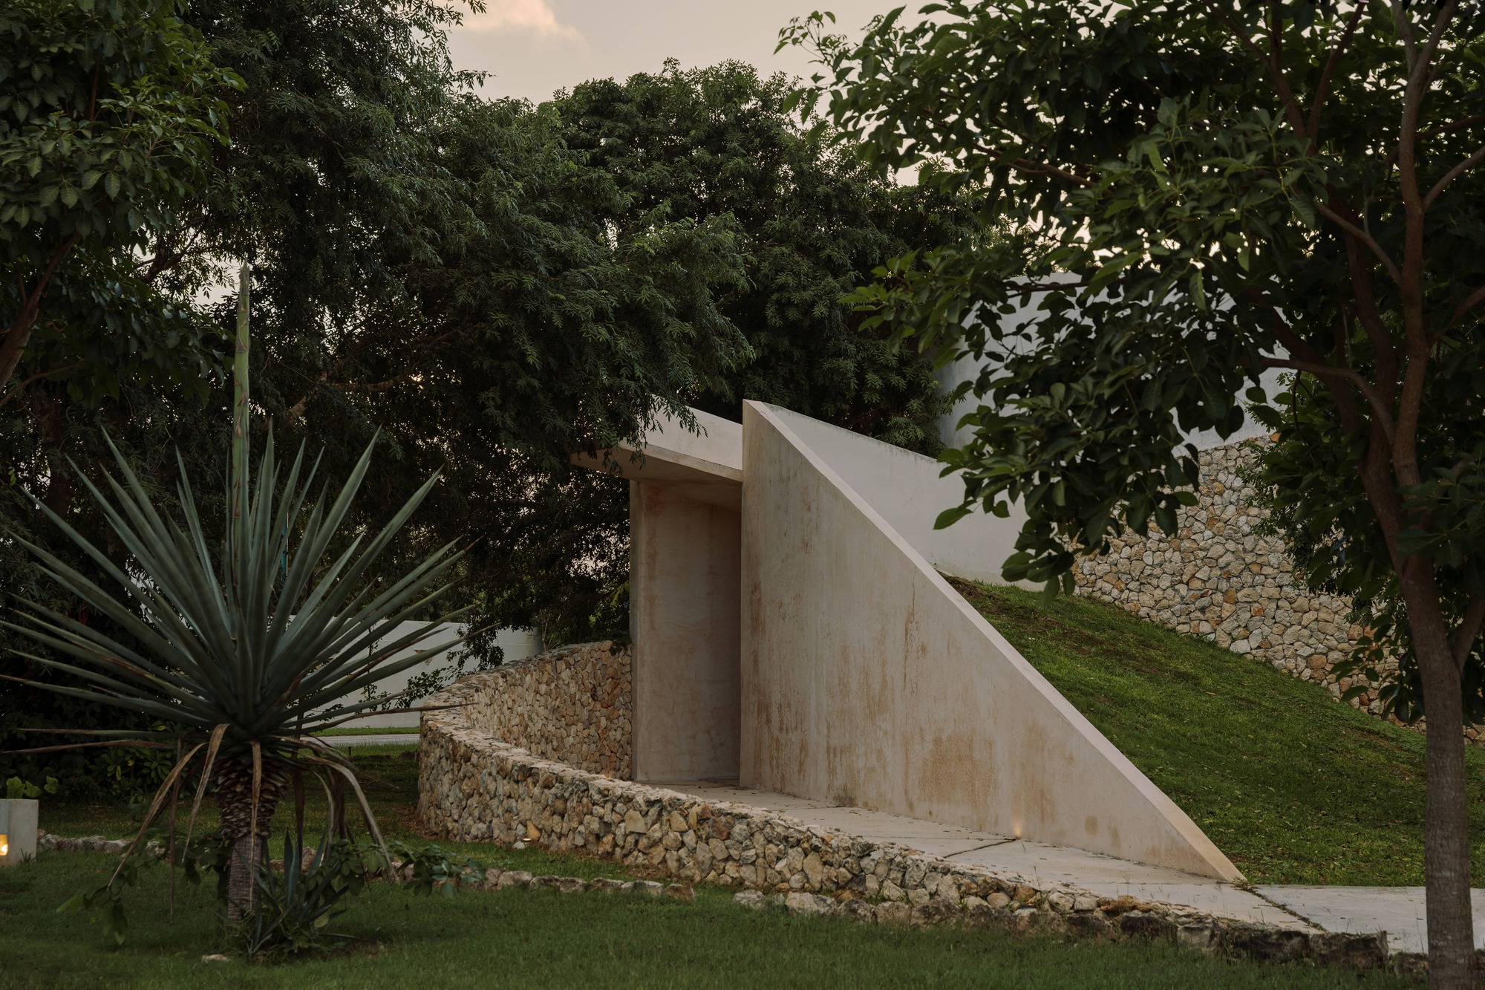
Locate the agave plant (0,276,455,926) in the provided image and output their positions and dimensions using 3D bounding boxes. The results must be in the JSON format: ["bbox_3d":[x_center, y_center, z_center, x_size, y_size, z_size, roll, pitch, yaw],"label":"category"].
[{"bbox_3d":[-2.510,0.467,10.800,2.280,3.230,2.250,0,-4,0],"label":"agave plant"}]

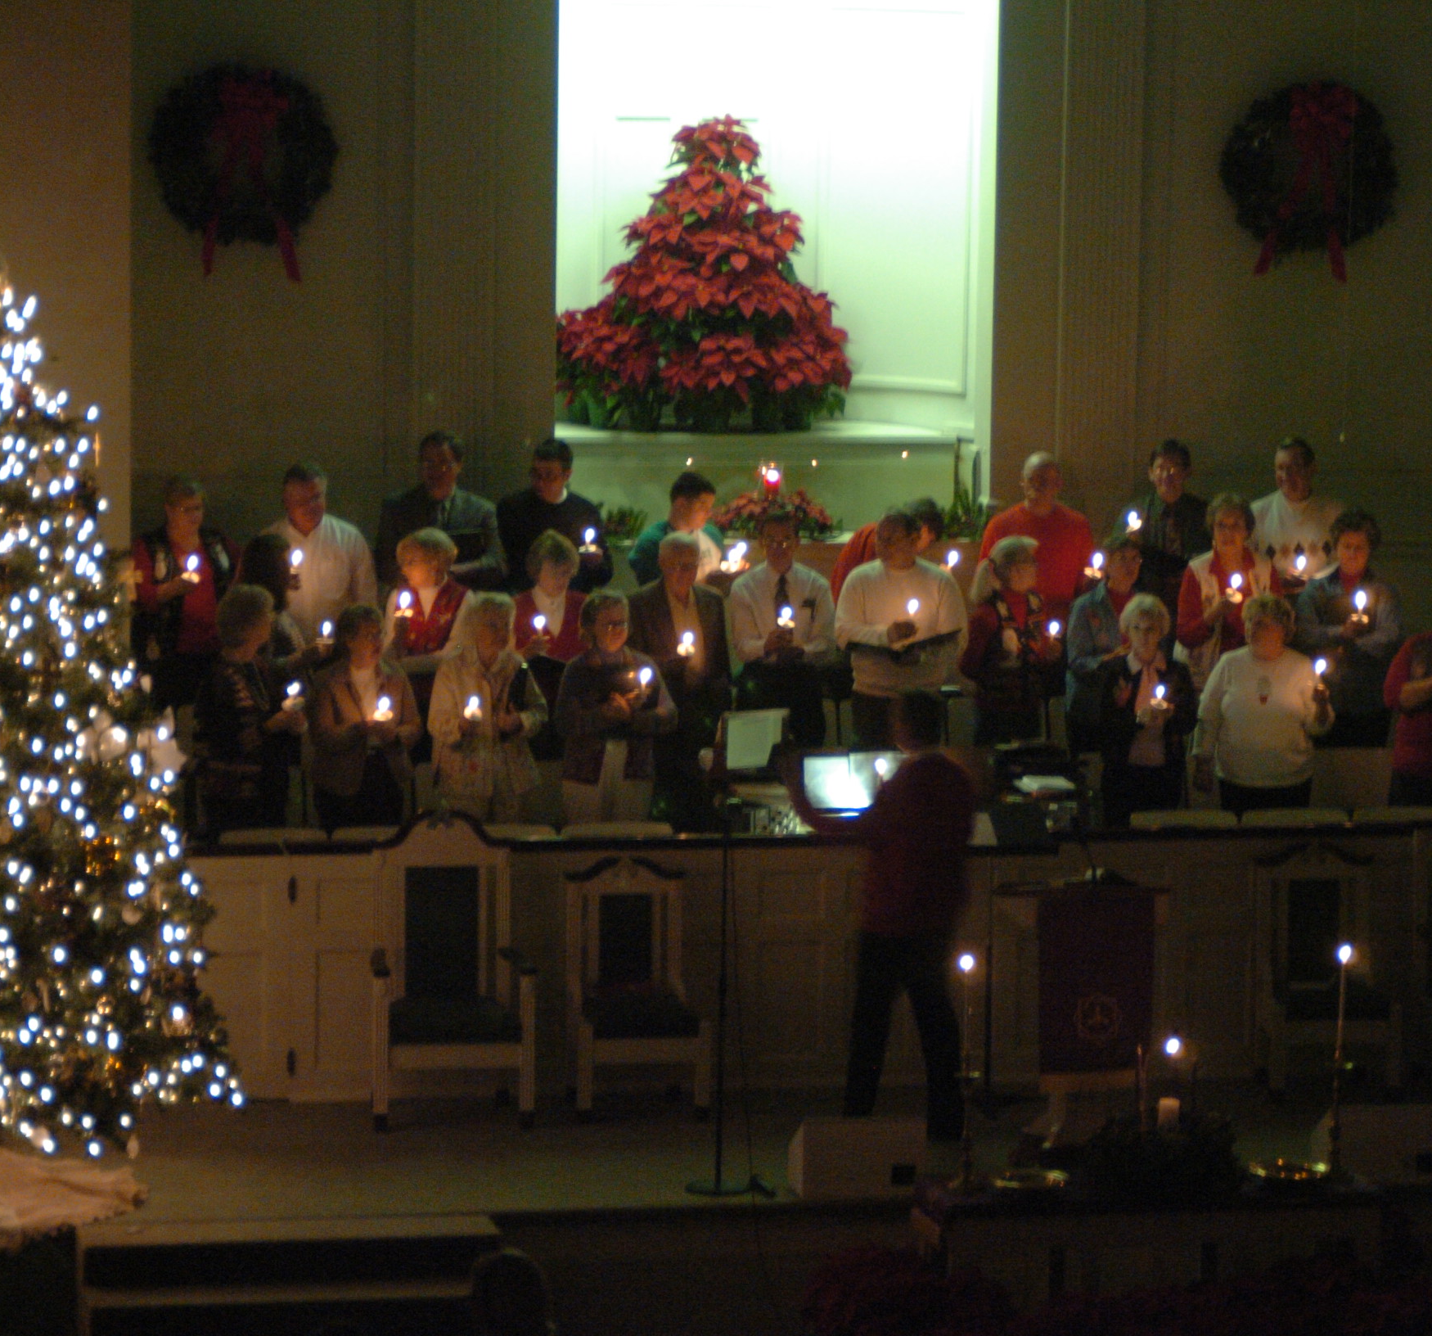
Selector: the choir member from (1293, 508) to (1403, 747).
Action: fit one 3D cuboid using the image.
[{"bbox_3d":[2.664,0.150,37.215,0.470,1.650,0.430,1,7,0],"label":"choir member"}]

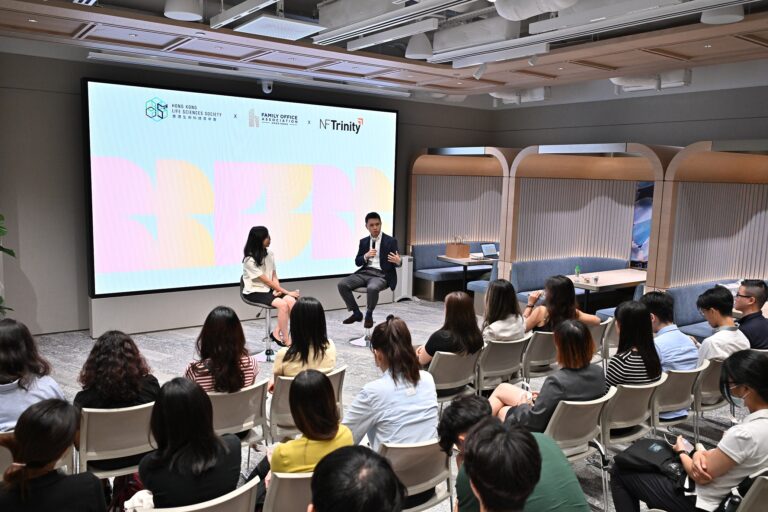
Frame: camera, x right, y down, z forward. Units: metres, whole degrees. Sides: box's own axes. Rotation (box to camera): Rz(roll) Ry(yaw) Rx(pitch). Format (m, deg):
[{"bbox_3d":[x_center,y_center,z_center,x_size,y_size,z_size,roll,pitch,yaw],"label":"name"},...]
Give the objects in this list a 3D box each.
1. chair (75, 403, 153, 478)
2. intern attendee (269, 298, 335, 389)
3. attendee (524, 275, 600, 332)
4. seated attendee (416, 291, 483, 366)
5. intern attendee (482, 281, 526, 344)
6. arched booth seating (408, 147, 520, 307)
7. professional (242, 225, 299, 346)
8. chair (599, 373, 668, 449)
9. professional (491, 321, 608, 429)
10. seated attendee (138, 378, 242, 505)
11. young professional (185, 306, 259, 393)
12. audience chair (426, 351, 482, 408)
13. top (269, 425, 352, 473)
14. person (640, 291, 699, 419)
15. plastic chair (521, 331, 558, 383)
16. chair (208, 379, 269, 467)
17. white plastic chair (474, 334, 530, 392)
[{"bbox_3d":[-1.433,1.120,3.431,0.510,0.820,0.560,-3,9,-31],"label":"chair"},{"bbox_3d":[-0.651,0.858,4.136,0.460,1.220,0.800,-4,9,-34],"label":"intern attendee"},{"bbox_3d":[1.273,0.727,5.415,0.660,1.250,0.760,-4,10,-39],"label":"attendee"},{"bbox_3d":[0.326,0.798,4.803,0.500,1.210,0.780,-4,10,-37],"label":"seated attendee"},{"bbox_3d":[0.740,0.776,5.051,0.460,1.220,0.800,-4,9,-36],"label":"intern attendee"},{"bbox_3d":[1.783,-0.418,9.640,1.750,2.434,2.192,-3,9,-33],"label":"arched booth seating"},{"bbox_3d":[-1.168,0.315,6.602,0.610,1.230,0.430,6,9,27],"label":"professional"},{"bbox_3d":[1.436,1.131,4.053,0.510,0.820,0.560,-3,9,-33],"label":"chair"},{"bbox_3d":[0.930,0.947,3.898,0.500,1.200,0.860,-4,10,-37],"label":"professional"},{"bbox_3d":[-0.938,1.025,2.716,0.460,1.230,0.760,-3,9,-31],"label":"seated attendee"},{"bbox_3d":[-1.089,0.885,3.839,0.460,1.220,0.800,-4,9,-35],"label":"young professional"},{"bbox_3d":[0.401,1.023,4.676,0.490,0.810,0.550,-4,9,-35],"label":"audience chair"},{"bbox_3d":[-0.331,0.981,2.770,0.420,0.520,0.280,-3,9,-30],"label":"top"},{"bbox_3d":[1.868,0.852,4.583,0.520,1.260,0.760,-4,10,-39],"label":"person"},{"bbox_3d":[1.244,0.965,5.295,0.490,0.810,0.550,-4,9,-35],"label":"plastic chair"},{"bbox_3d":[-1.020,1.105,3.761,0.490,0.810,0.550,-4,9,-35],"label":"chair"},{"bbox_3d":[0.803,0.993,4.930,0.510,0.820,0.560,-3,9,-35],"label":"white plastic chair"}]

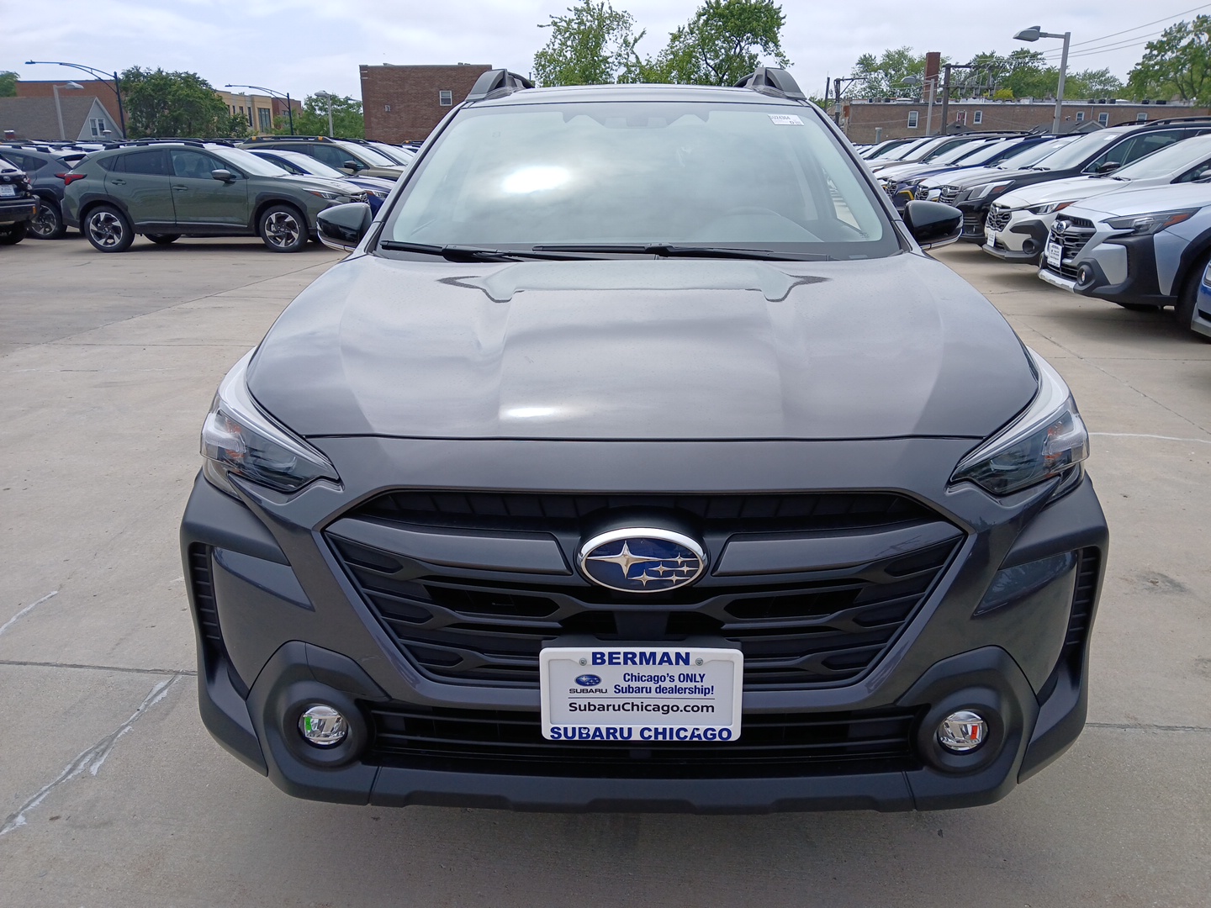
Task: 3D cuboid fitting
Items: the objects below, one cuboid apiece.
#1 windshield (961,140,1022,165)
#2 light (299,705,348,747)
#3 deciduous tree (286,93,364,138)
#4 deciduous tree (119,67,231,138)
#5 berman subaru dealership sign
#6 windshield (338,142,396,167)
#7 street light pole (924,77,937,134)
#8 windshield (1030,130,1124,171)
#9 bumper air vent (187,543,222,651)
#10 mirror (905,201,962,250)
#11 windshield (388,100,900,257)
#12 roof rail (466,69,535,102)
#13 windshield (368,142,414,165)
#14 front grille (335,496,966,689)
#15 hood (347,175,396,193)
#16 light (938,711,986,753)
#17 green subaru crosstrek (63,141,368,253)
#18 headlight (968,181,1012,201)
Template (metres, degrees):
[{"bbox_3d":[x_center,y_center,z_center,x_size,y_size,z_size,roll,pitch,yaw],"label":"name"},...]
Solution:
[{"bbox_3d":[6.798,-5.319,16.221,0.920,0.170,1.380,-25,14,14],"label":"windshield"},{"bbox_3d":[-0.501,0.484,1.628,0.086,0.086,0.055,0,18,1],"label":"light"},{"bbox_3d":[-27.663,-31.969,90.000,7.600,7.400,7.200,0,18,0],"label":"deciduous tree"},{"bbox_3d":[-38.223,-29.953,81.344,8.900,8.510,8.600,0,18,1],"label":"deciduous tree"},{"bbox_3d":[0.056,0.371,1.408,0.312,0.160,0.020,0,18,2],"label":"berman subaru dealership sign"},{"bbox_3d":[-5.023,-6.311,19.200,0.900,0.130,1.450,30,18,-7],"label":"windshield"},{"bbox_3d":[18.695,-18.925,52.829,0.190,5.260,0.190,0,18,1],"label":"street light pole"},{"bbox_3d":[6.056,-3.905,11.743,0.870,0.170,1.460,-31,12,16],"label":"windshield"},{"bbox_3d":[-0.783,0.283,1.771,0.060,0.200,0.070,2,19,6],"label":"bumper air vent"},{"bbox_3d":[1.019,-0.735,2.913,0.210,0.160,0.150,0,18,1],"label":"mirror"},{"bbox_3d":[0.097,-0.818,2.714,1.490,0.144,0.912,0,49,1],"label":"windshield"},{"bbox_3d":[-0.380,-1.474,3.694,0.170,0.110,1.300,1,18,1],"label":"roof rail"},{"bbox_3d":[-5.160,-7.265,22.000,0.800,0.520,1.400,1,18,3],"label":"windshield"},{"bbox_3d":[0.056,0.205,1.427,1.010,0.320,0.140,0,18,2],"label":"front grille"},{"bbox_3d":[-4.429,-5.040,17.000,1.020,0.210,1.450,7,19,1],"label":"hood"},{"bbox_3d":[0.622,0.485,1.585,0.080,0.077,0.060,1,18,1],"label":"light"},{"bbox_3d":[-5.929,-3.985,13.995,4.480,1.600,1.800,1,18,5],"label":"green subaru crosstrek"},{"bbox_3d":[4.802,-3.293,11.331,0.480,0.230,0.380,2,18,7],"label":"headlight"}]

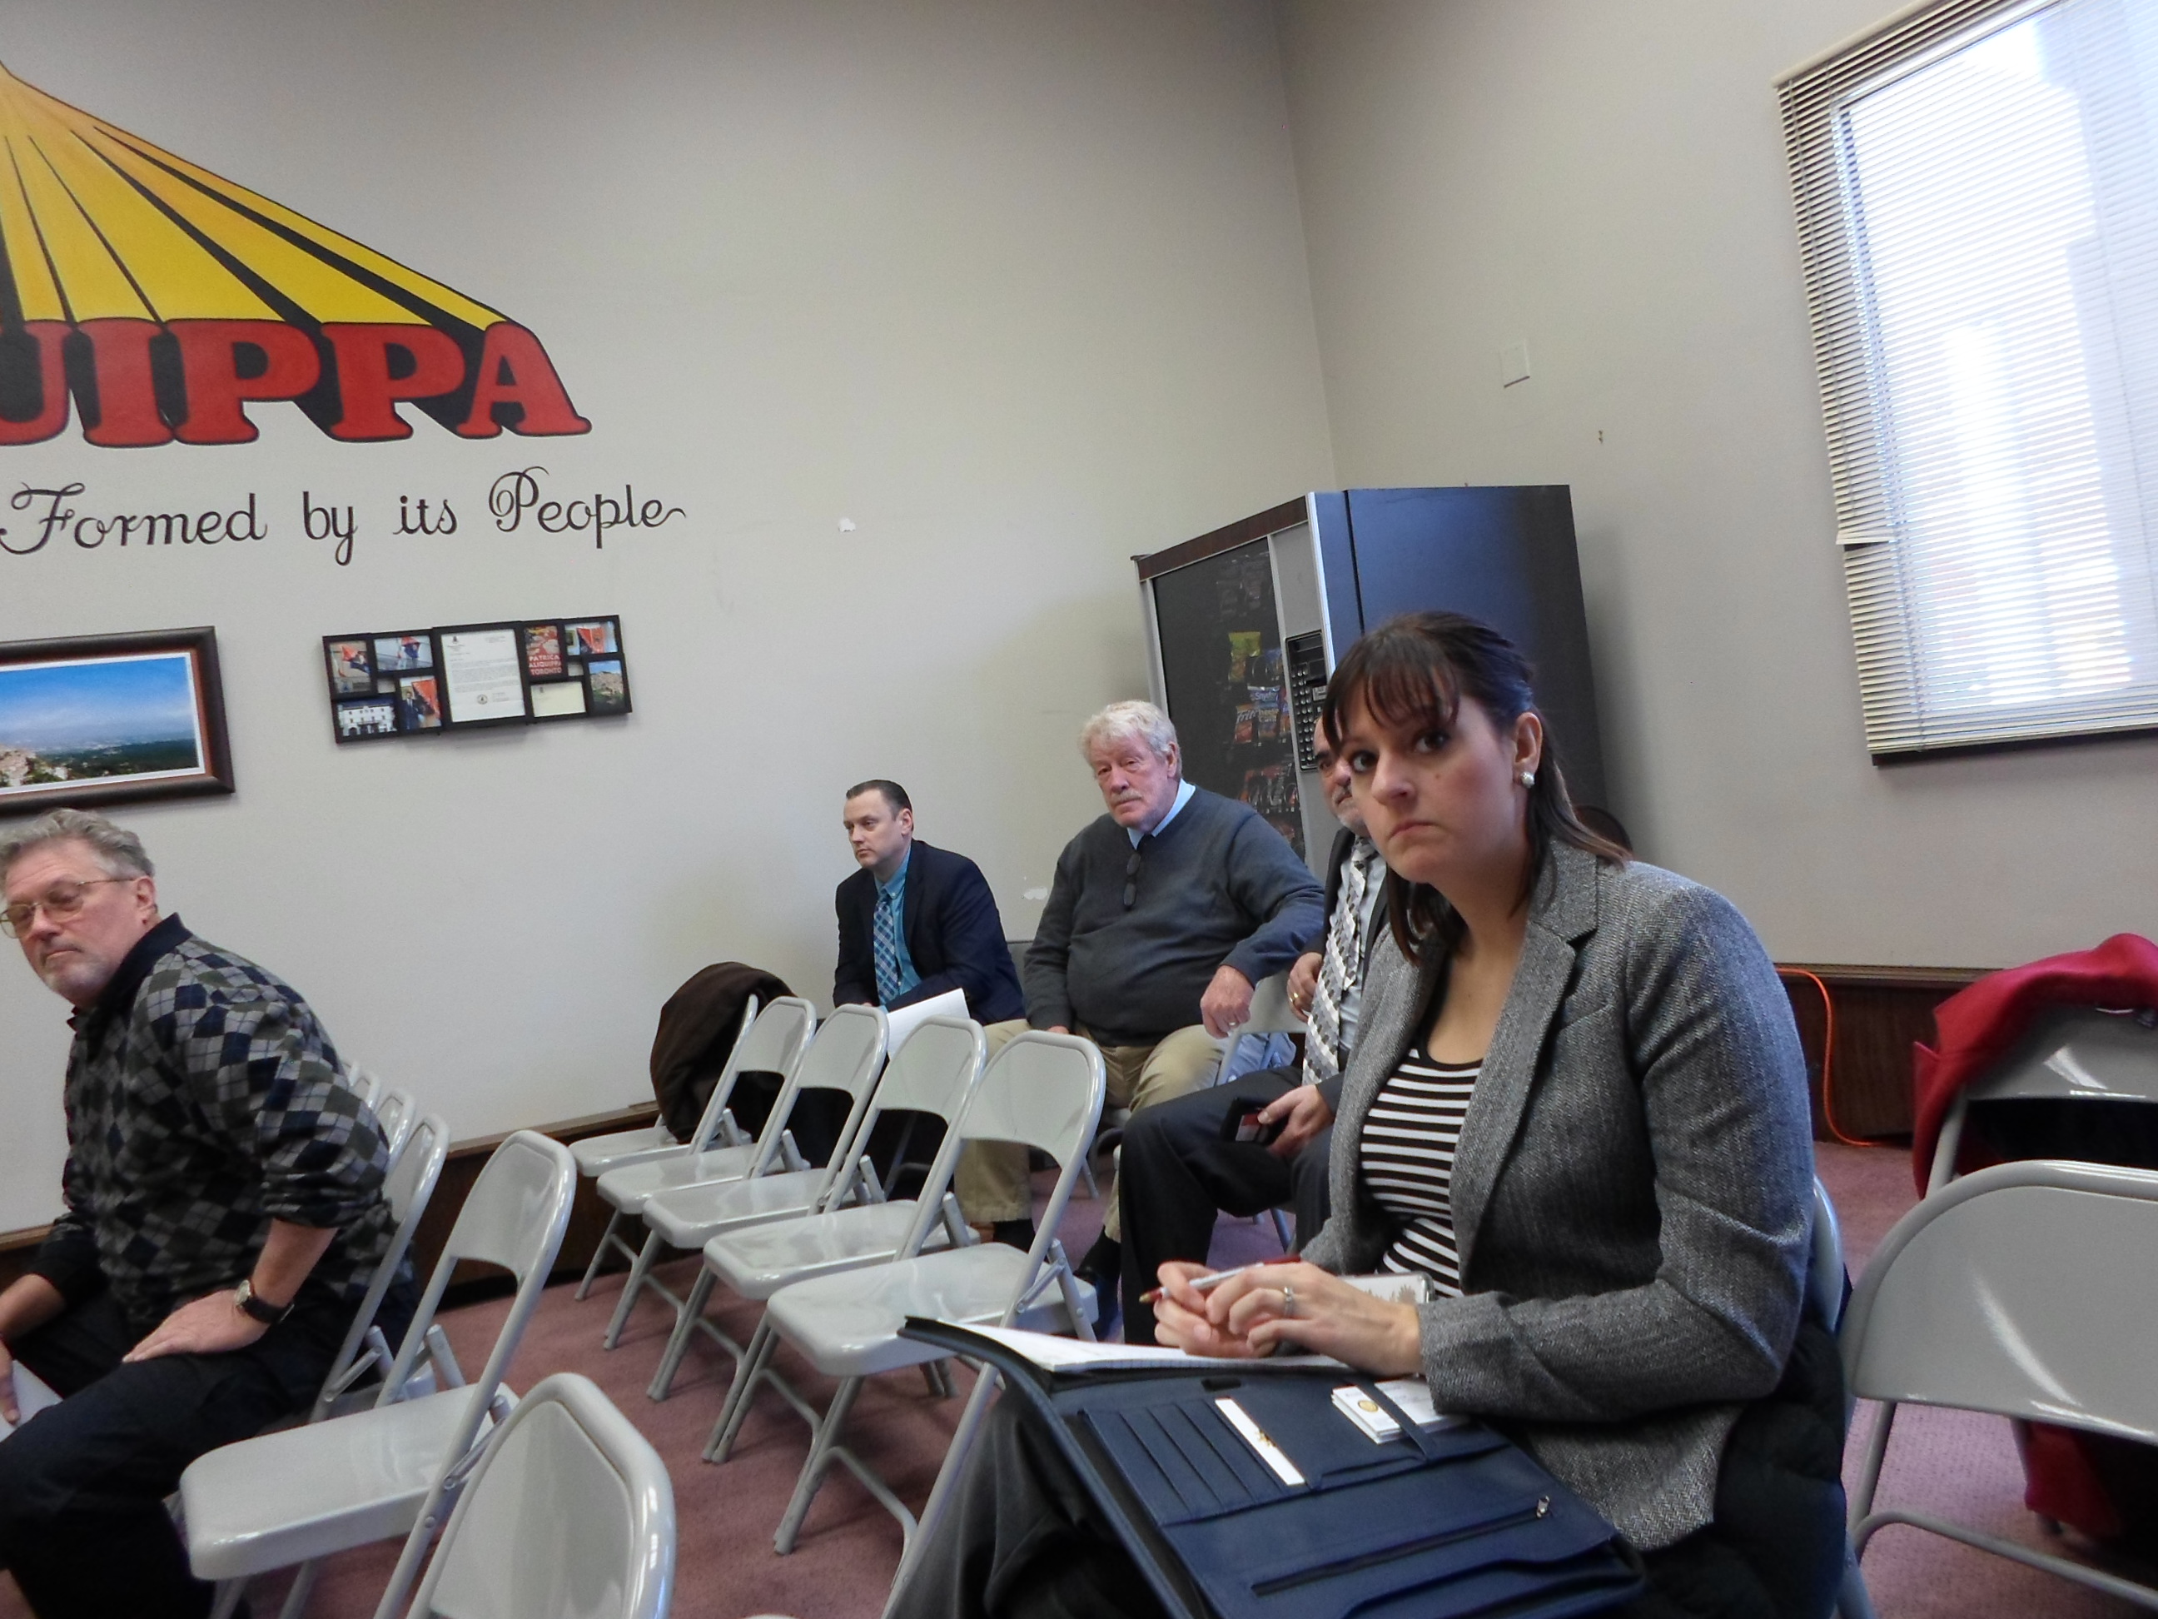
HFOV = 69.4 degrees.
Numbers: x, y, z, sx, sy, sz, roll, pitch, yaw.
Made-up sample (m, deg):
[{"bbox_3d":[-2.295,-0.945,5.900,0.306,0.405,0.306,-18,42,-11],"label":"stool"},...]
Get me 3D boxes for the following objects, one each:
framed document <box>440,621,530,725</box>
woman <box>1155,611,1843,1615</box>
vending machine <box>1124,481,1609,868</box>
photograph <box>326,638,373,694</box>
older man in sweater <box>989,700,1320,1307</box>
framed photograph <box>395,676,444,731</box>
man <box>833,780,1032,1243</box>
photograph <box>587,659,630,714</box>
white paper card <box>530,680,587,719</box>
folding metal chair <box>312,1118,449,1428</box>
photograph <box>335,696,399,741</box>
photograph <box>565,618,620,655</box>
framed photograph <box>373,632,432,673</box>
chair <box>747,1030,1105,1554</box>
[{"bbox_3d":[-1.713,-0.384,4.490,0.202,0.255,0.012,-8,0,-26],"label":"framed document"},{"bbox_3d":[0.235,0.461,1.378,0.740,1.240,0.580,-8,0,-30],"label":"woman"},{"bbox_3d":[0.905,0.080,4.595,0.885,1.840,0.910,-8,0,-27],"label":"vending machine"},{"bbox_3d":[-2.027,-0.393,4.340,0.097,0.147,0.018,-8,0,-26],"label":"photograph"},{"bbox_3d":[0.080,0.442,3.425,0.740,1.310,0.720,-8,0,27],"label":"older man in sweater"},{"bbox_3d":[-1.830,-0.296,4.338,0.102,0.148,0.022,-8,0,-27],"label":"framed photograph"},{"bbox_3d":[-0.431,0.546,4.321,0.570,1.280,0.700,-8,0,36],"label":"man"},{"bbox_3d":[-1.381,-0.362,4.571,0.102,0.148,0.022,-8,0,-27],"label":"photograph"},{"bbox_3d":[-1.528,-0.322,4.575,0.150,0.097,0.018,-8,0,-26],"label":"white paper card"},{"bbox_3d":[-1.213,0.898,2.376,0.520,0.758,0.465,-8,0,-35],"label":"folding metal chair"},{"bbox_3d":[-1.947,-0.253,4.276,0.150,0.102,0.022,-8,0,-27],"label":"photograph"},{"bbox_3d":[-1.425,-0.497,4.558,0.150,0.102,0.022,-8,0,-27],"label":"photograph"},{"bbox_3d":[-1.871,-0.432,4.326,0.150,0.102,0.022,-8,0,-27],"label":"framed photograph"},{"bbox_3d":[-0.204,0.764,2.387,0.520,0.758,0.465,-8,0,-27],"label":"chair"}]

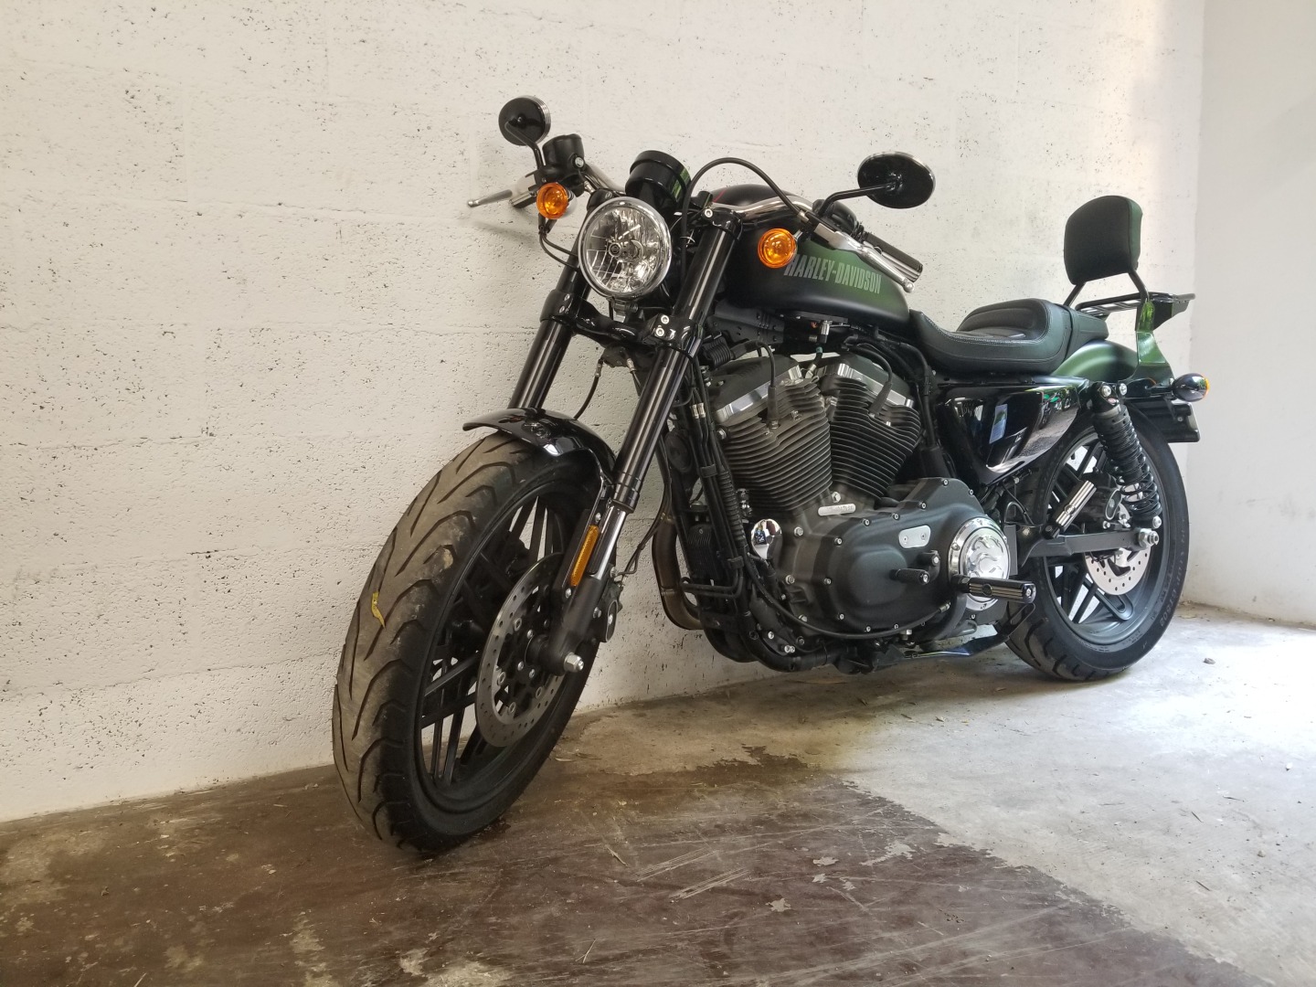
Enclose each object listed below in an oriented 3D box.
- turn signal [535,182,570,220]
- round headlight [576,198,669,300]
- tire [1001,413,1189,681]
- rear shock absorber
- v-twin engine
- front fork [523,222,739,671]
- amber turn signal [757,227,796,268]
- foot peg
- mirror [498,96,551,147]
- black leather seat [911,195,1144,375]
[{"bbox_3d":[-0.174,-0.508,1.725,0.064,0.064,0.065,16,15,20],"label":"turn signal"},{"bbox_3d":[-0.033,-0.394,1.596,0.163,0.163,0.130,16,15,20],"label":"round headlight"},{"bbox_3d":[1.006,0.101,2.310,0.670,0.670,0.150,-4,2,-32],"label":"tire"},{"bbox_3d":[1.029,-0.084,2.156,0.070,0.370,0.068,-31,16,-28],"label":"rear shock absorber"},{"bbox_3d":[0.325,-0.004,1.889,0.600,0.530,0.400,-5,3,-32],"label":"v-twin engine"},{"bbox_3d":[-0.119,-0.125,1.600,0.290,0.830,0.140,16,-13,20],"label":"front fork"},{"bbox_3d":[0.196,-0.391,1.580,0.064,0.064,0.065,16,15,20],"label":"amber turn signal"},{"bbox_3d":[0.590,0.165,1.742,0.040,0.040,0.150,-6,8,-44],"label":"foot peg"},{"bbox_3d":[-0.244,-0.682,1.815,0.115,0.096,0.032,21,33,35],"label":"mirror"},{"bbox_3d":[0.798,-0.467,2.182,0.740,0.430,0.280,-5,3,-32],"label":"black leather seat"}]

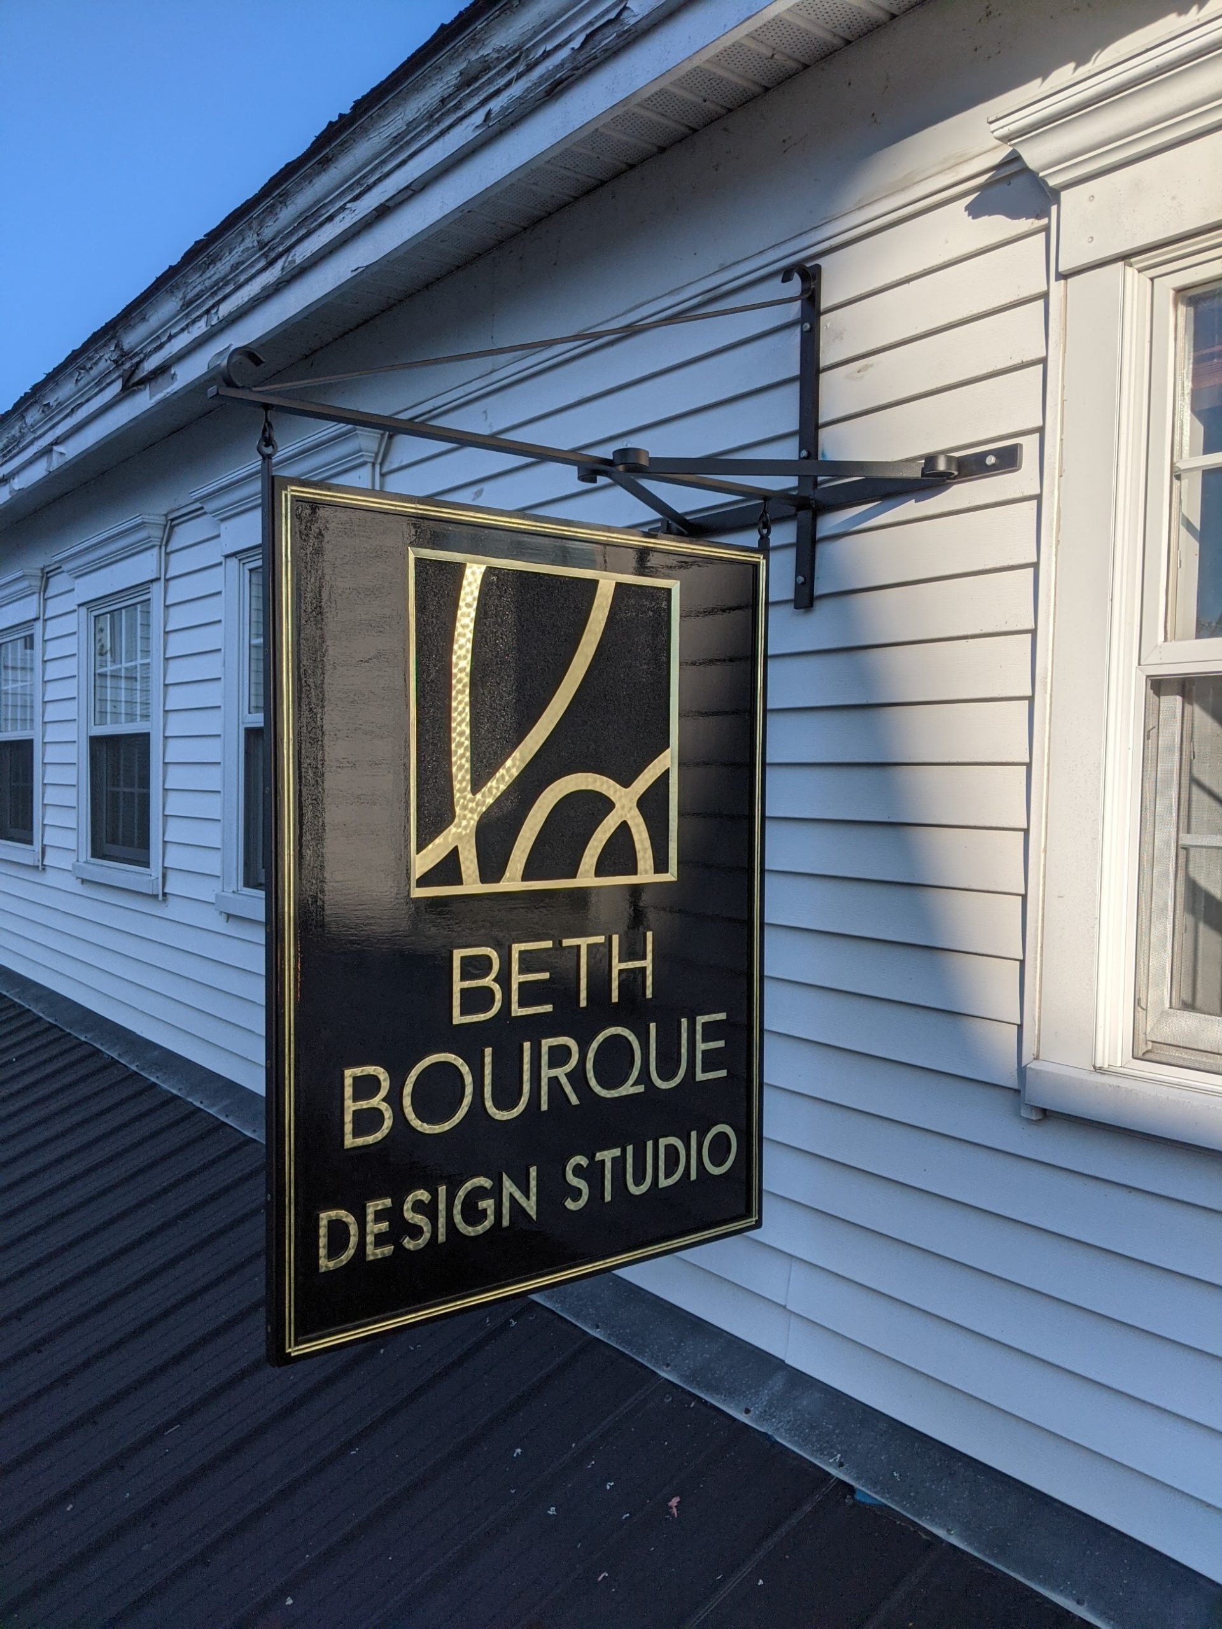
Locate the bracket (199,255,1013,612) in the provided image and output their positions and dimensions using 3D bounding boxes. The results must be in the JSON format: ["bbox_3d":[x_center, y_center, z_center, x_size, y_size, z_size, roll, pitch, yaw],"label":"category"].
[{"bbox_3d":[-0.079,-0.674,1.979,1.116,0.612,0.910,-1,3,-38],"label":"bracket"}]

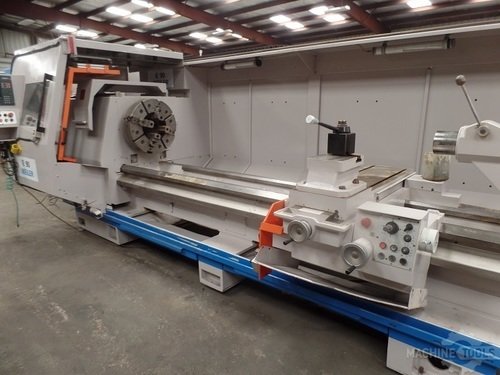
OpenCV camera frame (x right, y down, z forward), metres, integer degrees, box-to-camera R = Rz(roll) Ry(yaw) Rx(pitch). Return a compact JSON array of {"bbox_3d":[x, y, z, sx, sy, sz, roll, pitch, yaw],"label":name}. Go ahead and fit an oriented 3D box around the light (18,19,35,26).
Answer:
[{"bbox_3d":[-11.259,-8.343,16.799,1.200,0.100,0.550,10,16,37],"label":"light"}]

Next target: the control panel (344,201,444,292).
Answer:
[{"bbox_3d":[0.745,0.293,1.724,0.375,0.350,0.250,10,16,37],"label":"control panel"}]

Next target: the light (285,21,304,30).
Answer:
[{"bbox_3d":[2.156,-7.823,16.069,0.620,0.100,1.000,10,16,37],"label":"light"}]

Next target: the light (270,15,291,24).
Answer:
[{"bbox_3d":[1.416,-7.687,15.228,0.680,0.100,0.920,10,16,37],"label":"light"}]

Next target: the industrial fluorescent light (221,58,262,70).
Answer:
[{"bbox_3d":[-0.108,-1.434,3.892,0.630,0.075,0.075,10,16,37],"label":"industrial fluorescent light"}]

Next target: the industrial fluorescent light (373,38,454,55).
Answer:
[{"bbox_3d":[1.344,-1.162,2.765,0.640,0.070,0.070,10,16,37],"label":"industrial fluorescent light"}]

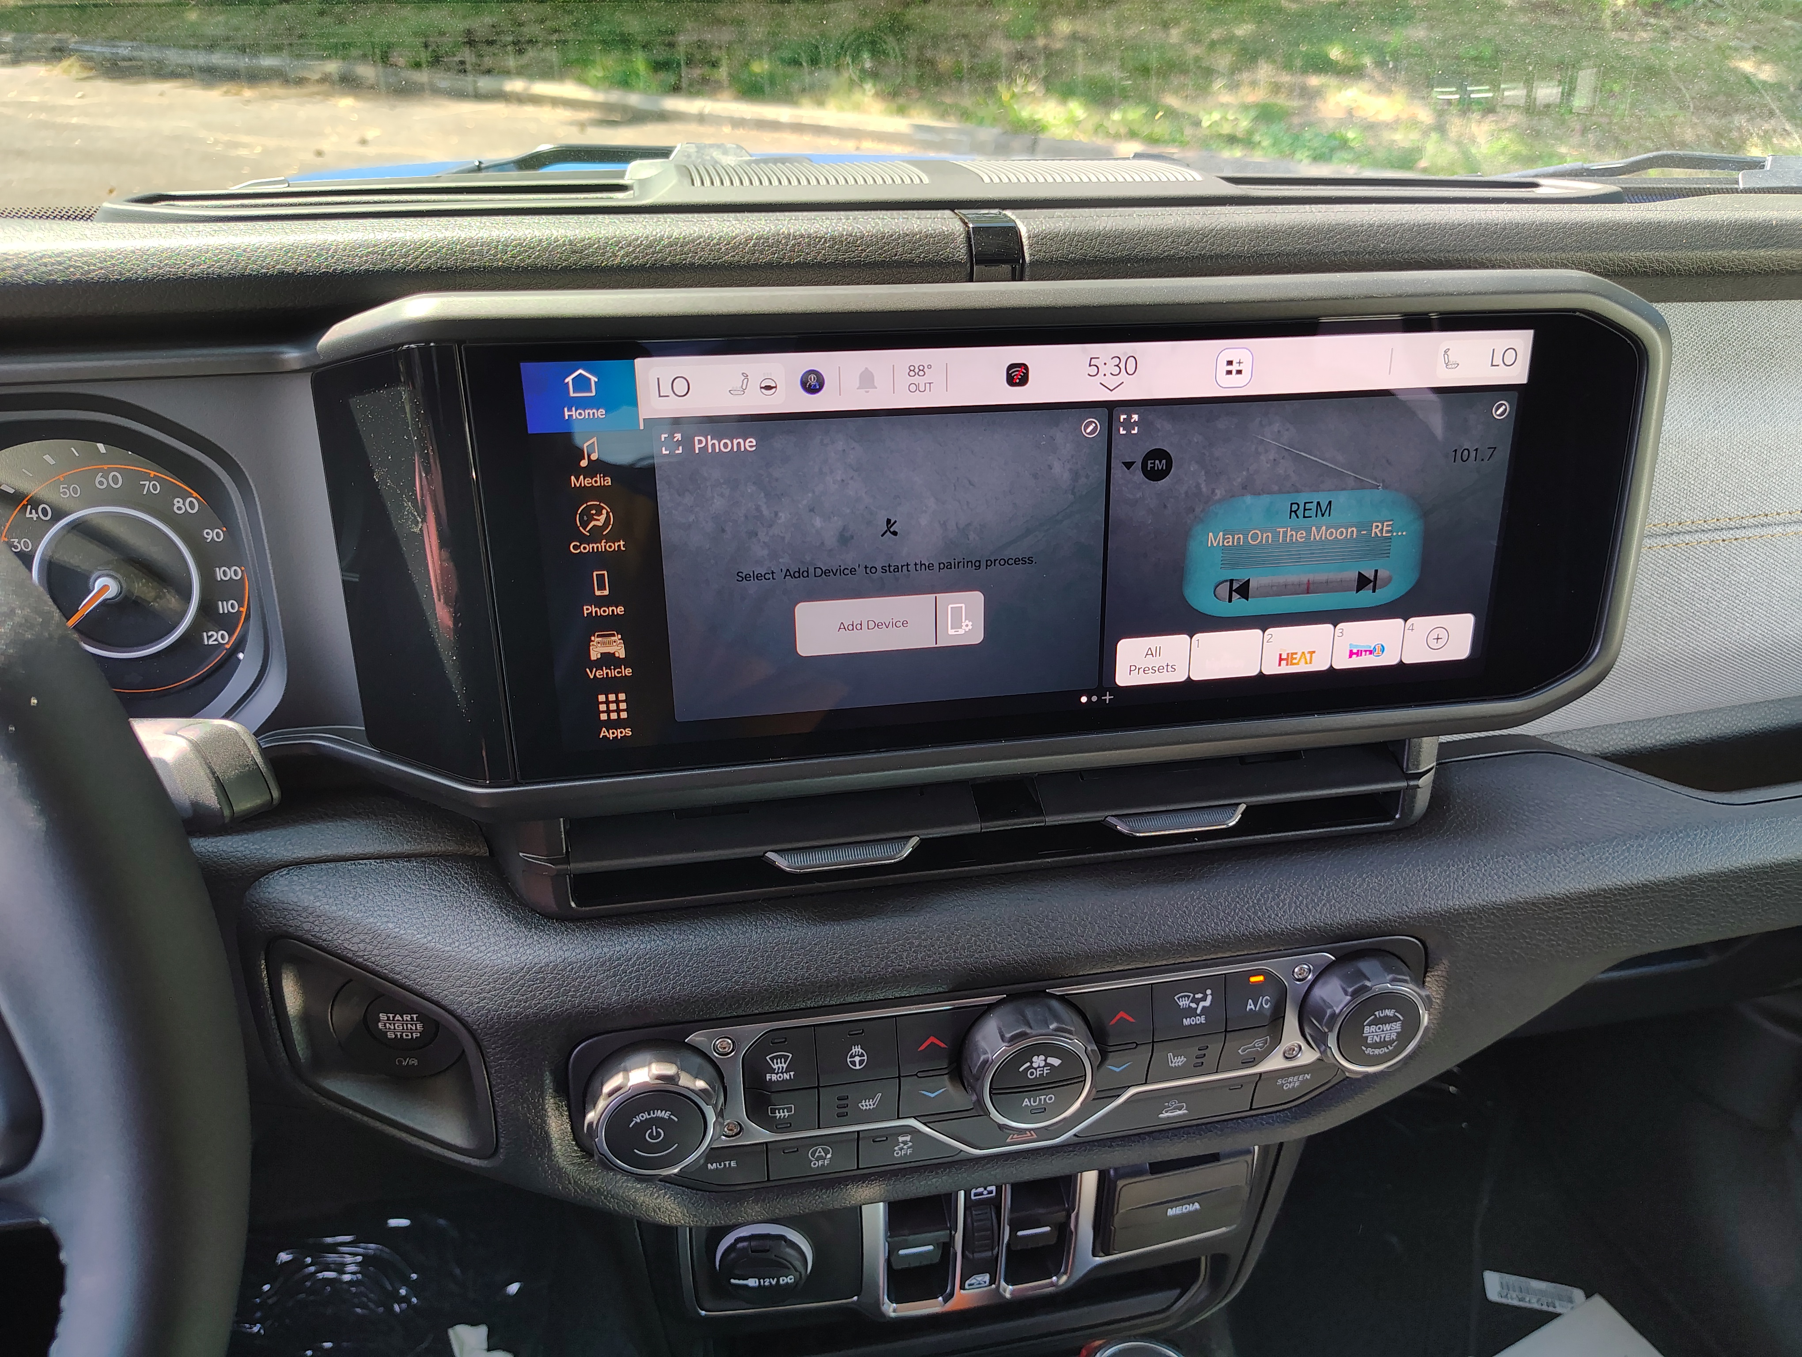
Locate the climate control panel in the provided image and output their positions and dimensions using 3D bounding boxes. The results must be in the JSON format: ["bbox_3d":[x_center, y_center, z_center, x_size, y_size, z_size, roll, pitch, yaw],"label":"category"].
[{"bbox_3d":[0.041,0.134,0.419,0.292,0.073,0.037,-5,24,-9],"label":"climate control panel"}]

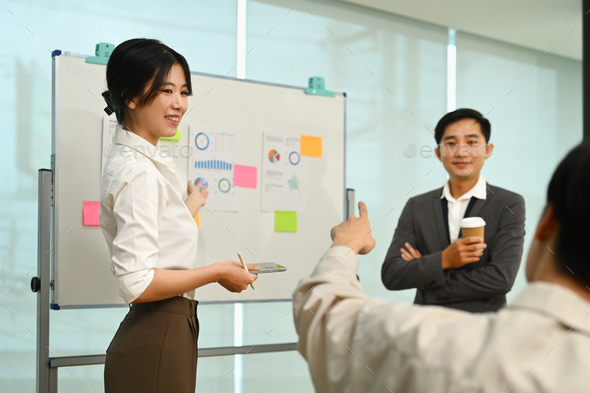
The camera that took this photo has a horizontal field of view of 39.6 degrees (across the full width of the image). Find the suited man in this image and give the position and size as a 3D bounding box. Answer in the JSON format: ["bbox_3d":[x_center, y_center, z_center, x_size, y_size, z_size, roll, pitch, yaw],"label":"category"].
[{"bbox_3d":[0.573,0.535,2.905,0.510,1.700,0.380,0,-2,29],"label":"suited man"}]

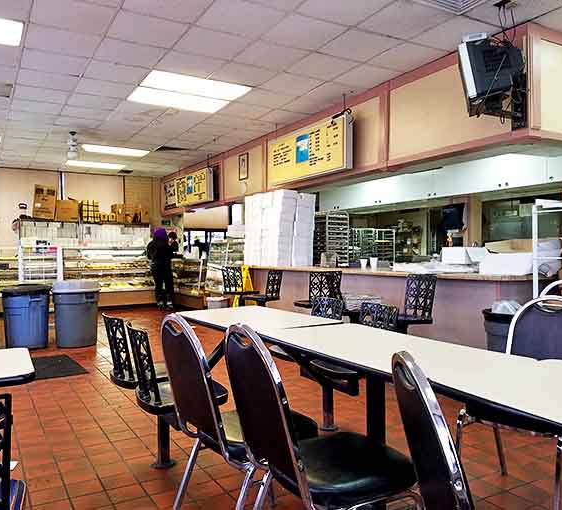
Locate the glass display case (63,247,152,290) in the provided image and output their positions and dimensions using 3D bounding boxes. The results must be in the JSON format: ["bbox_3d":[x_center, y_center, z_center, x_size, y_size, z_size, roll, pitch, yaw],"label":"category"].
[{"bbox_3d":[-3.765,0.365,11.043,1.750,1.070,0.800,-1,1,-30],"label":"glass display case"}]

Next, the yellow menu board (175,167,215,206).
[{"bbox_3d":[-1.844,-1.377,10.776,0.120,0.650,1.900,-1,0,-31],"label":"yellow menu board"}]

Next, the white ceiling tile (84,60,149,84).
[{"bbox_3d":[-1.765,-1.960,5.489,0.605,0.020,0.605,-1,1,-30],"label":"white ceiling tile"}]

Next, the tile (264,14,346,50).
[{"bbox_3d":[0.210,-1.967,4.549,0.610,0.020,0.610,-1,0,-31],"label":"tile"}]

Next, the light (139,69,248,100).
[{"bbox_3d":[-0.975,-1.959,5.953,1.200,0.060,0.600,-1,0,-31],"label":"light"}]

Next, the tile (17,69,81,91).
[{"bbox_3d":[-2.599,-1.953,5.708,0.605,0.020,0.605,-1,1,-30],"label":"tile"}]

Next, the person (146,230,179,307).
[{"bbox_3d":[-2.454,0.264,10.700,0.550,1.640,0.420,-1,0,18],"label":"person"}]

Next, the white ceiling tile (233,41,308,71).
[{"bbox_3d":[-0.101,-1.978,5.068,0.605,0.020,0.605,-1,0,-30],"label":"white ceiling tile"}]

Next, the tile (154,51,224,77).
[{"bbox_3d":[-0.931,-1.970,5.284,0.610,0.022,0.610,-1,1,-30],"label":"tile"}]

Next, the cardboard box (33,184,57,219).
[{"bbox_3d":[-5.226,-1.163,11.309,0.450,0.730,0.380,-1,0,-30],"label":"cardboard box"}]

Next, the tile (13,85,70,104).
[{"bbox_3d":[-2.912,-1.961,6.246,0.605,0.020,0.605,-1,0,-30],"label":"tile"}]

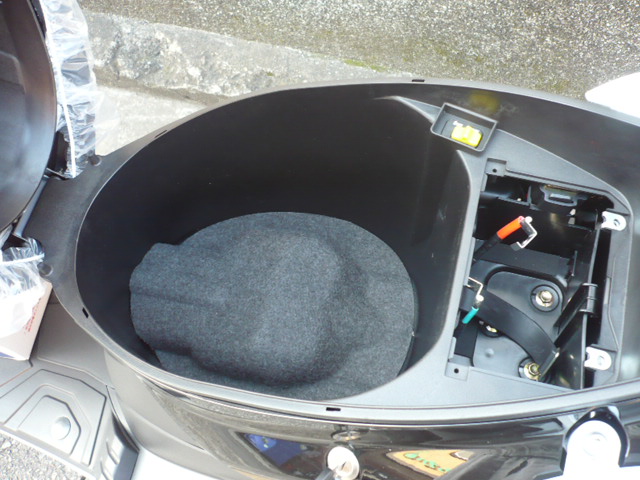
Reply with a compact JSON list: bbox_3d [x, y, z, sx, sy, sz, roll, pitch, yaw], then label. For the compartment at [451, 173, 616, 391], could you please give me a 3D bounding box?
[{"bbox_3d":[0.200,0.060,0.621,0.118,0.160,0.173,12,68,12],"label":"compartment"}]

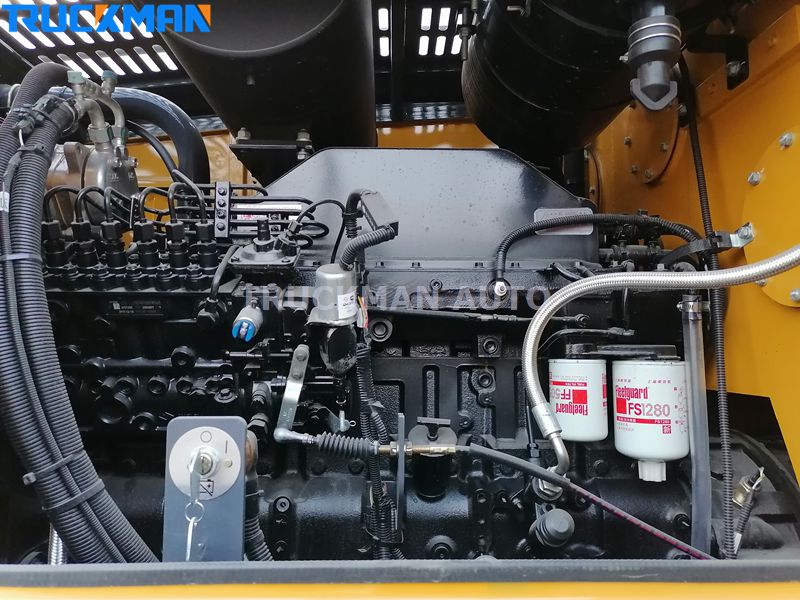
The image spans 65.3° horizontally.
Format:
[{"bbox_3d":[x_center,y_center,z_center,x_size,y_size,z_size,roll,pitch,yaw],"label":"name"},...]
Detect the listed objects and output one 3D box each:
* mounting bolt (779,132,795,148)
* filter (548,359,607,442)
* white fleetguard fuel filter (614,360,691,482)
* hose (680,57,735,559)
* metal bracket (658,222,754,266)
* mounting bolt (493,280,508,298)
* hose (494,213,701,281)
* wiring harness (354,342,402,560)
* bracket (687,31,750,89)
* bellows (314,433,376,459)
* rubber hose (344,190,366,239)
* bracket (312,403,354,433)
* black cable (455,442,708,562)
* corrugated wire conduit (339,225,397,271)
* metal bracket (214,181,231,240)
[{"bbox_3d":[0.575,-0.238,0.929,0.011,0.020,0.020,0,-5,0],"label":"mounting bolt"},{"bbox_3d":[0.247,0.139,0.865,0.078,0.115,0.078,0,-4,6],"label":"filter"},{"bbox_3d":[0.333,0.161,0.828,0.095,0.155,0.095,-3,-5,33],"label":"white fleetguard fuel filter"},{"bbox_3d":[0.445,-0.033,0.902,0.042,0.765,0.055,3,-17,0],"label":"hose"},{"bbox_3d":[0.518,-0.094,1.054,0.138,0.056,0.060,0,-5,0],"label":"metal bracket"},{"bbox_3d":[0.149,-0.016,0.925,0.019,0.021,0.012,0,-5,0],"label":"mounting bolt"},{"bbox_3d":[0.304,-0.082,0.960,0.300,0.100,0.060,-1,-4,11],"label":"hose"},{"bbox_3d":[-0.030,0.211,0.865,0.062,0.305,0.055,0,-4,0],"label":"wiring harness"},{"bbox_3d":[0.550,-0.409,1.071,0.072,0.066,0.064,0,-5,0],"label":"bracket"},{"bbox_3d":[-0.067,0.178,0.765,0.075,0.026,0.026,10,-4,0],"label":"bellows"},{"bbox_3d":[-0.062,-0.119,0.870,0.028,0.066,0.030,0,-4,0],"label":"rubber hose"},{"bbox_3d":[-0.085,0.151,0.800,0.052,0.037,0.030,0,-4,0],"label":"bracket"},{"bbox_3d":[0.206,0.224,0.690,0.268,0.122,0.060,0,-5,0],"label":"black cable"},{"bbox_3d":[-0.043,-0.069,0.820,0.073,0.056,0.045,0,-4,0],"label":"corrugated wire conduit"},{"bbox_3d":[-0.252,-0.126,0.885,0.019,0.080,0.024,0,-5,0],"label":"metal bracket"}]

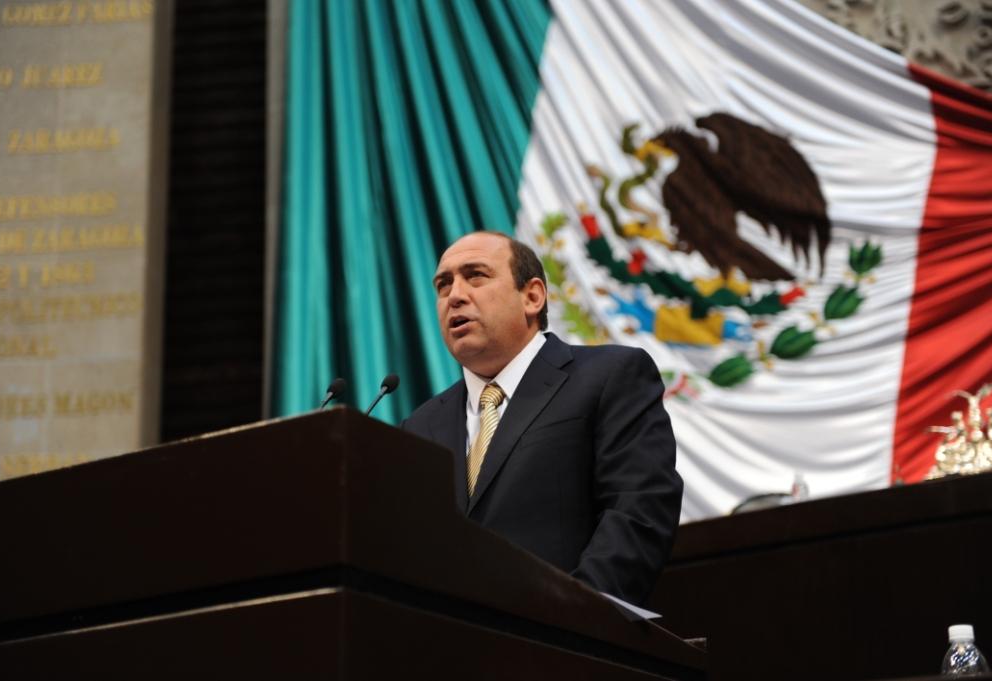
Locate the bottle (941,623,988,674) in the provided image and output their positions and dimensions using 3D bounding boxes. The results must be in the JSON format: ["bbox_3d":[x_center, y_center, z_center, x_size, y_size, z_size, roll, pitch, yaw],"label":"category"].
[{"bbox_3d":[0.571,0.449,2.131,0.065,0.208,0.065,-1,-16,0],"label":"bottle"}]

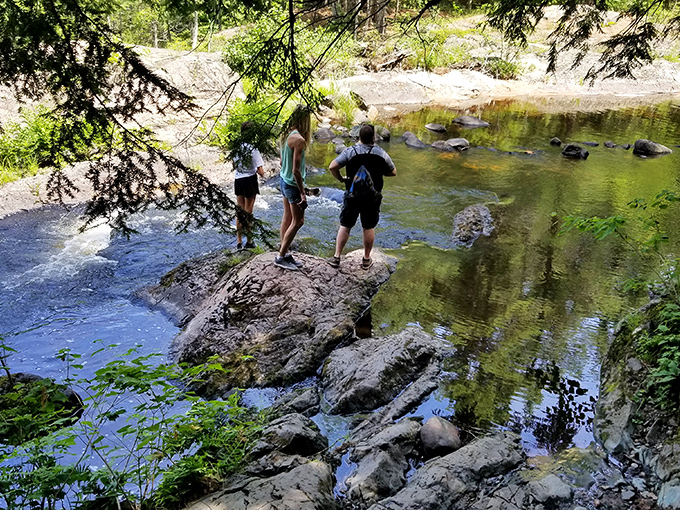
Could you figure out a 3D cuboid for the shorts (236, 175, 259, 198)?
[{"bbox_3d":[-1.161,-0.851,6.342,0.300,0.270,0.230,7,23,14],"label":"shorts"}]

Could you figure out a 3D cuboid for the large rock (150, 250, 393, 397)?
[{"bbox_3d":[-0.760,0.475,6.022,2.800,0.920,2.500,1,22,0],"label":"large rock"}]

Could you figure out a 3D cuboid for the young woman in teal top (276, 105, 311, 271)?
[{"bbox_3d":[-0.481,-0.655,5.283,0.360,1.710,0.400,-6,23,-17],"label":"young woman in teal top"}]

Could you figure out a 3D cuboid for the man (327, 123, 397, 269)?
[{"bbox_3d":[0.271,-0.674,6.145,0.780,1.740,0.460,3,22,5],"label":"man"}]

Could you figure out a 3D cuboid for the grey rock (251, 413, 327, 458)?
[{"bbox_3d":[-0.421,1.468,4.177,0.570,0.300,0.420,1,22,0],"label":"grey rock"}]

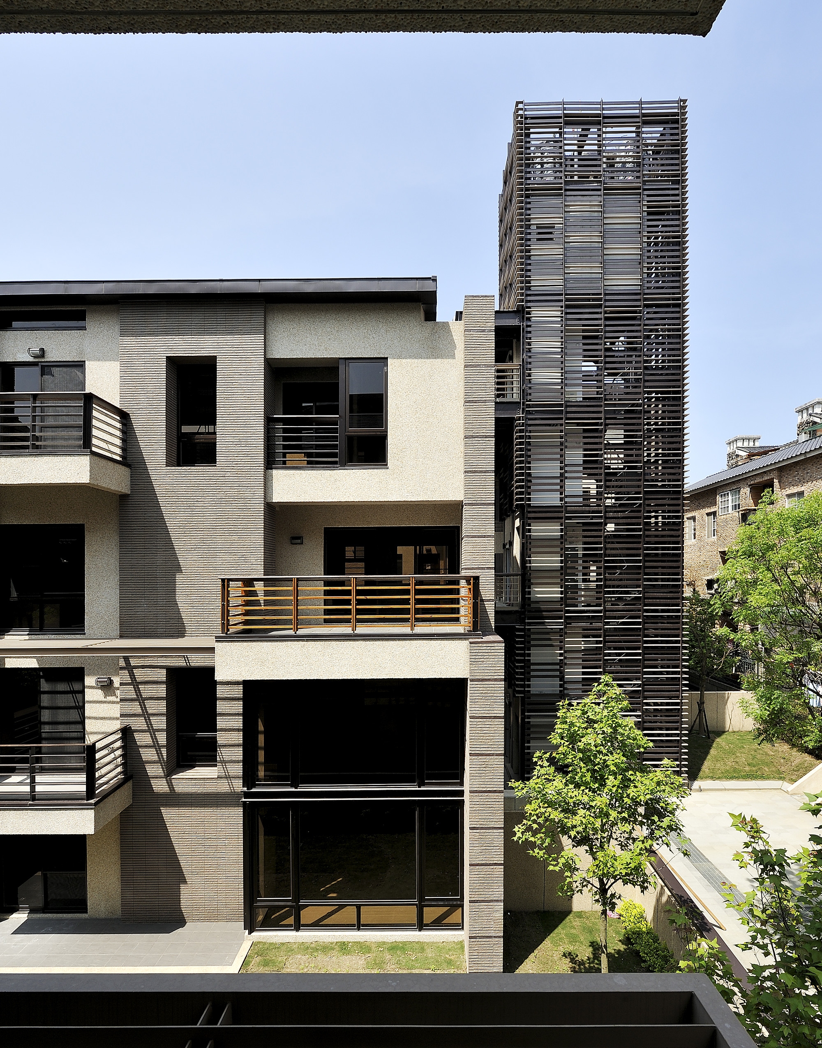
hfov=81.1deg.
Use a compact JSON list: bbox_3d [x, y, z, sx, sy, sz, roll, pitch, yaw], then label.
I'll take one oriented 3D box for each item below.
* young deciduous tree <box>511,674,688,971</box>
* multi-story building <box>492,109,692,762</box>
[{"bbox_3d":[2.980,5.300,7.600,2.750,5.800,2.700,0,0,0],"label":"young deciduous tree"},{"bbox_3d":[5.580,-2.350,15.900,5.000,20.000,4.000,0,0,0],"label":"multi-story building"}]

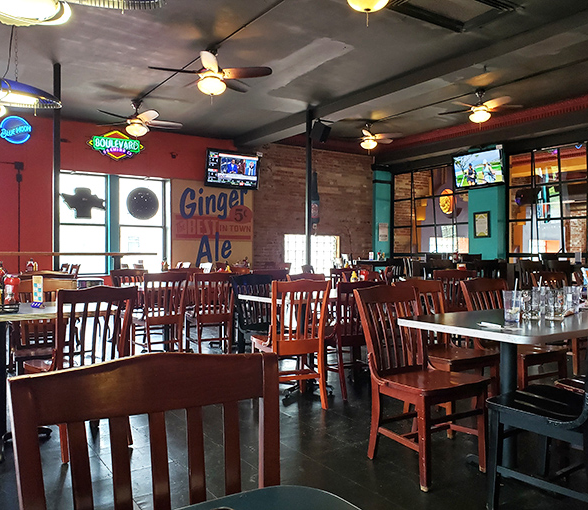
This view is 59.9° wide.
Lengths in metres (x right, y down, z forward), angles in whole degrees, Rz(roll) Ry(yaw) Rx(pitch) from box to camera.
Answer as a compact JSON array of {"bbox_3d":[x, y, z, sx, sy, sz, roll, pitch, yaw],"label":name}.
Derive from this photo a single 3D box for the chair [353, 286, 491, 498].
[{"bbox_3d":[0.630,0.615,2.638,0.440,0.900,0.550,0,0,-30],"label":"chair"}]

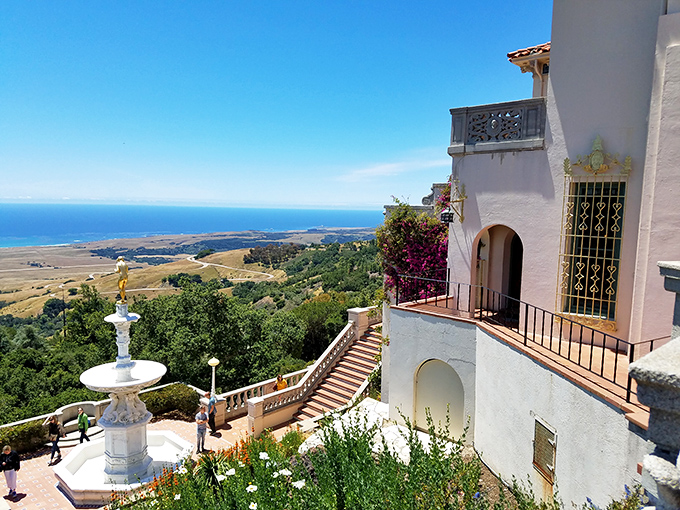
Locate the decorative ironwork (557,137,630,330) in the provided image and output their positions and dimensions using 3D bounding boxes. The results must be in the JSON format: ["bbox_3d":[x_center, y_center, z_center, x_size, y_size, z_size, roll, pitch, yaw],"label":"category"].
[{"bbox_3d":[5.299,-0.462,10.795,1.256,4.005,0.250,6,8,41],"label":"decorative ironwork"}]

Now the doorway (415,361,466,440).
[{"bbox_3d":[2.166,3.071,11.027,1.226,1.677,0.220,6,8,41],"label":"doorway"}]

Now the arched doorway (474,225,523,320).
[{"bbox_3d":[3.913,0.511,12.513,1.284,2.524,0.450,6,8,41],"label":"arched doorway"}]

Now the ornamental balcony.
[{"bbox_3d":[3.710,-2.995,12.140,2.372,1.110,0.350,6,8,41],"label":"ornamental balcony"}]

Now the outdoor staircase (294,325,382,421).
[{"bbox_3d":[0.807,5.328,22.381,2.700,3.200,5.300,6,8,41],"label":"outdoor staircase"}]

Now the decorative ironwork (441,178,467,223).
[{"bbox_3d":[2.798,-1.330,12.473,0.345,1.093,0.978,6,8,41],"label":"decorative ironwork"}]

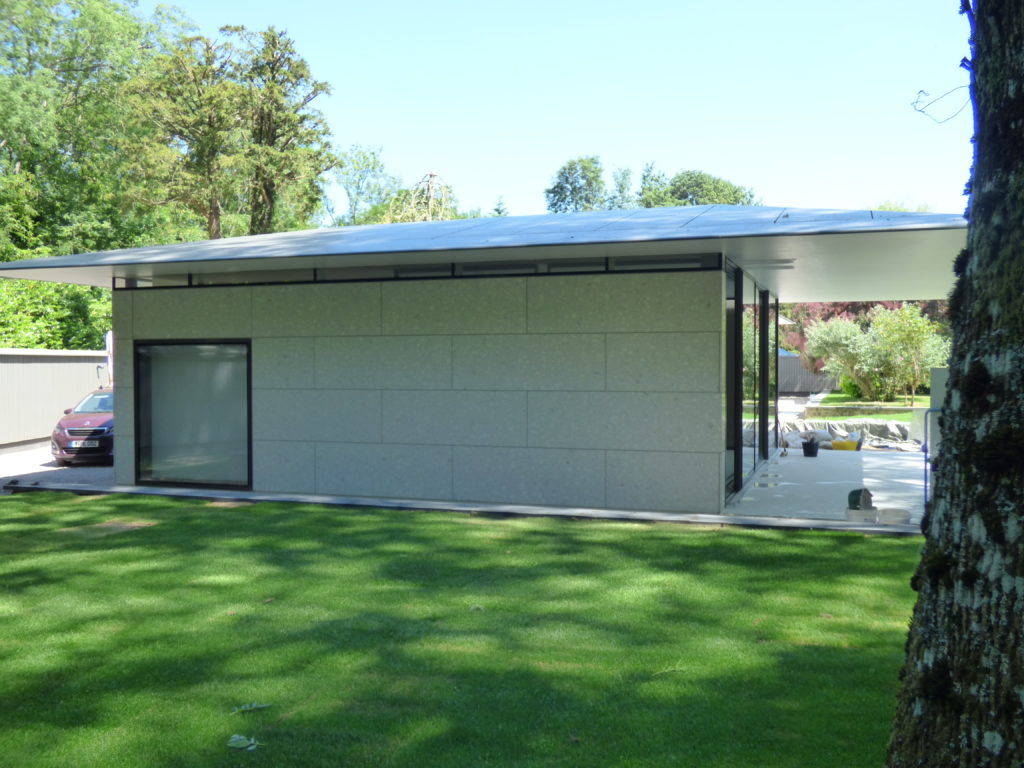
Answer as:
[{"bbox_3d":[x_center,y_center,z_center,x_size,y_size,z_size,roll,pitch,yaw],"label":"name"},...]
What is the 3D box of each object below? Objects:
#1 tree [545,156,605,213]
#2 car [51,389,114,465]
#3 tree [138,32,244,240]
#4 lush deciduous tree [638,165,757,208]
[{"bbox_3d":[3.093,-5.219,48.147,3.600,11.940,3.600,0,1,0],"label":"tree"},{"bbox_3d":[-8.200,0.825,20.600,1.820,1.460,4.250,0,1,-3],"label":"car"},{"bbox_3d":[-11.071,-5.551,34.165,4.200,13.390,4.200,0,1,0],"label":"tree"},{"bbox_3d":[8.712,-4.758,46.137,5.700,11.080,5.700,0,1,0],"label":"lush deciduous tree"}]

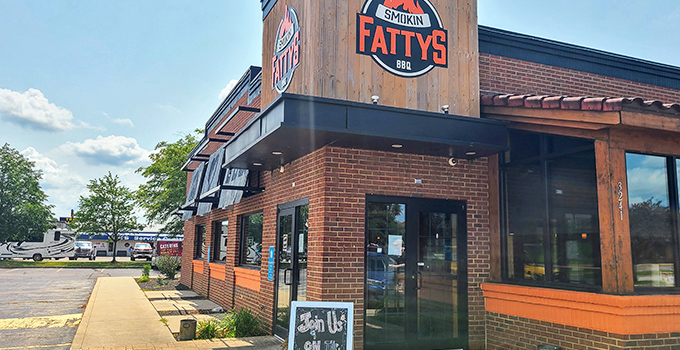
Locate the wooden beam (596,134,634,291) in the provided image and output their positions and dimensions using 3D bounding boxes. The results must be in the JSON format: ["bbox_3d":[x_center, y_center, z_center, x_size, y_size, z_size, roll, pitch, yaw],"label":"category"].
[{"bbox_3d":[3.294,0.465,6.138,0.263,1.848,0.232,4,-9,-23],"label":"wooden beam"}]

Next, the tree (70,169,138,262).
[{"bbox_3d":[-20.619,3.758,45.000,5.800,7.957,5.800,4,-9,-23],"label":"tree"}]

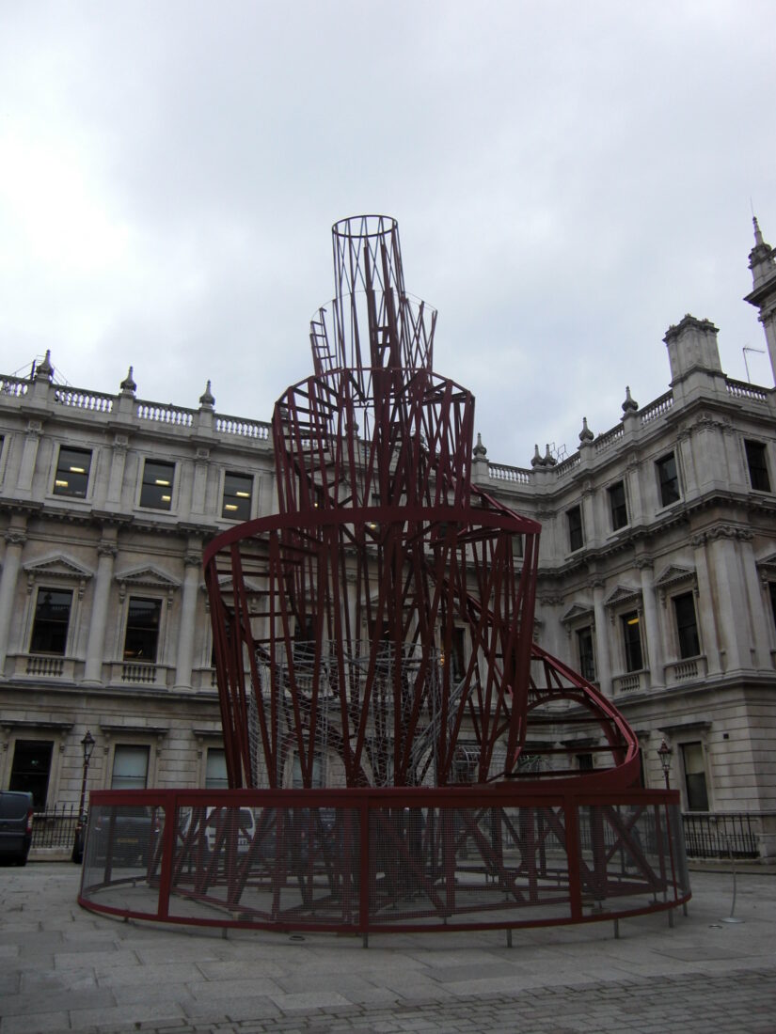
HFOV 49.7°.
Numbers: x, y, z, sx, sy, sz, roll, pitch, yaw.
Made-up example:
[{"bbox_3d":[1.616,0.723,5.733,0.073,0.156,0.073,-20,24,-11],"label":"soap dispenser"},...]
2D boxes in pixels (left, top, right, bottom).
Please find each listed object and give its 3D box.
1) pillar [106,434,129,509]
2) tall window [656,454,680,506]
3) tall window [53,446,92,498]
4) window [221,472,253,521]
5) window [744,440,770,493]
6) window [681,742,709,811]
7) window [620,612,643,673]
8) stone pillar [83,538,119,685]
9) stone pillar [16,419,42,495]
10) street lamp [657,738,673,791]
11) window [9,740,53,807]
[{"bbox_3d":[-10.266,-1.687,31.735,0.527,3.038,0.300,8,-22,-22],"label":"pillar"},{"bbox_3d":[10.701,-1.416,31.929,0.200,1.940,1.060,9,-22,-21],"label":"tall window"},{"bbox_3d":[-11.770,-1.649,31.282,1.159,1.978,0.220,8,-22,-22],"label":"tall window"},{"bbox_3d":[-5.985,-0.845,33.436,1.132,1.962,0.200,9,-22,-21],"label":"window"},{"bbox_3d":[13.163,-1.790,29.765,1.080,1.921,0.200,8,-22,-22],"label":"window"},{"bbox_3d":[10.137,8.598,27.670,0.200,2.228,1.050,8,-22,-22],"label":"window"},{"bbox_3d":[9.515,4.848,32.551,0.200,2.257,1.060,9,-22,-21],"label":"window"},{"bbox_3d":[-10.165,3.338,29.634,0.673,5.199,0.600,9,-22,-21],"label":"stone pillar"},{"bbox_3d":[-12.629,-2.102,29.456,0.580,2.943,0.200,8,-22,-22],"label":"stone pillar"},{"bbox_3d":[8.863,8.977,26.274,0.415,3.894,0.415,8,-22,-22],"label":"street lamp"},{"bbox_3d":[-11.268,8.195,26.420,1.130,2.256,0.200,8,-22,-22],"label":"window"}]

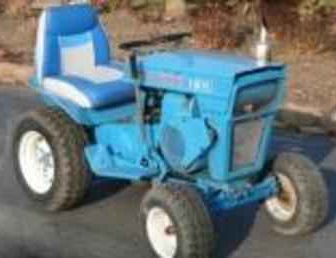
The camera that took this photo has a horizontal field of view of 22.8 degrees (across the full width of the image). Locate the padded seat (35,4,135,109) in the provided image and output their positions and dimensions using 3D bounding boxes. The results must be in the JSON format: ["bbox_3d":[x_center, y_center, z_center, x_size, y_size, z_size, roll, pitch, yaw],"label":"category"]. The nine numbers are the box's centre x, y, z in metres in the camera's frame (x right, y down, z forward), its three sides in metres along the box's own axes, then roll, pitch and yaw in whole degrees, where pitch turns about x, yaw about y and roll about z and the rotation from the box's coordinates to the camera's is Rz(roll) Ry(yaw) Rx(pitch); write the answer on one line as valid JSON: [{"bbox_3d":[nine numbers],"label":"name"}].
[{"bbox_3d":[-0.431,-0.425,4.768,0.470,0.510,0.500,-12,17,-39],"label":"padded seat"}]

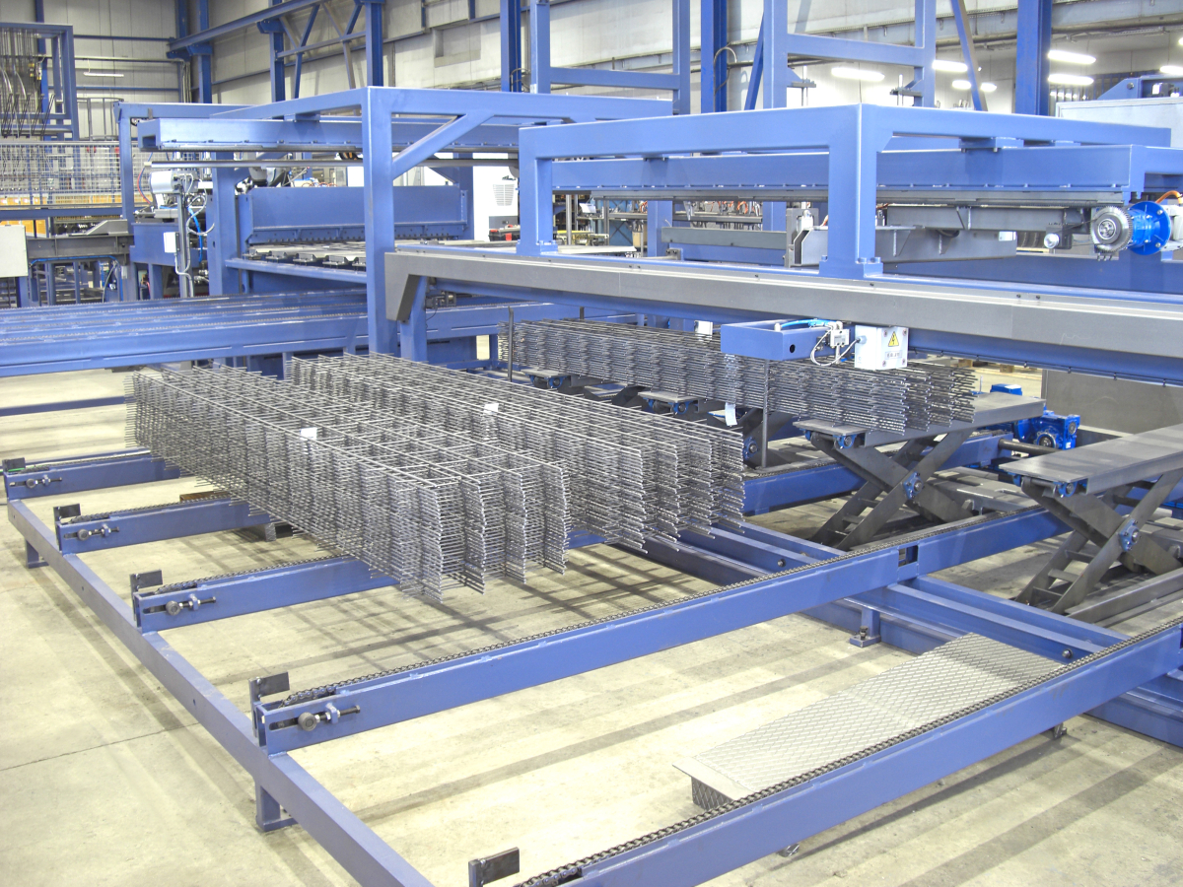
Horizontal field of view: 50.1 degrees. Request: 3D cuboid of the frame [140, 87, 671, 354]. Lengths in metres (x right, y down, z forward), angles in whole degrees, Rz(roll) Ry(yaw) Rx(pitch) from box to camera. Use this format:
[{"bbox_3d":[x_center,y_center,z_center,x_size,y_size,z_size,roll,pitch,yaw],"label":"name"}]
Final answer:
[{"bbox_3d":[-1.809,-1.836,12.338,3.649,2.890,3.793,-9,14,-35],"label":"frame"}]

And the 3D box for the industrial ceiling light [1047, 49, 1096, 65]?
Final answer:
[{"bbox_3d":[8.248,-6.600,21.676,1.500,0.130,0.160,-9,14,-35],"label":"industrial ceiling light"}]

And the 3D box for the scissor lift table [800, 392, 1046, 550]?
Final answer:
[{"bbox_3d":[2.028,0.166,7.584,1.906,0.746,0.471,-9,14,-35],"label":"scissor lift table"}]

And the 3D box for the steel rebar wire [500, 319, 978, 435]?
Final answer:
[{"bbox_3d":[0.777,-0.538,8.465,0.789,0.316,3.930,-9,14,-35],"label":"steel rebar wire"}]

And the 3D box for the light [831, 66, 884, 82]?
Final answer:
[{"bbox_3d":[5.197,-7.190,24.552,1.500,0.130,0.160,-9,14,-35],"label":"light"}]

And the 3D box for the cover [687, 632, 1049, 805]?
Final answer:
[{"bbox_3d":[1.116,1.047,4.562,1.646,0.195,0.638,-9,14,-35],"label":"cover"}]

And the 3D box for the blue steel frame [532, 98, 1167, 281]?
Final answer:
[{"bbox_3d":[1.522,-1.572,7.859,2.788,0.804,2.973,-9,14,-35],"label":"blue steel frame"}]

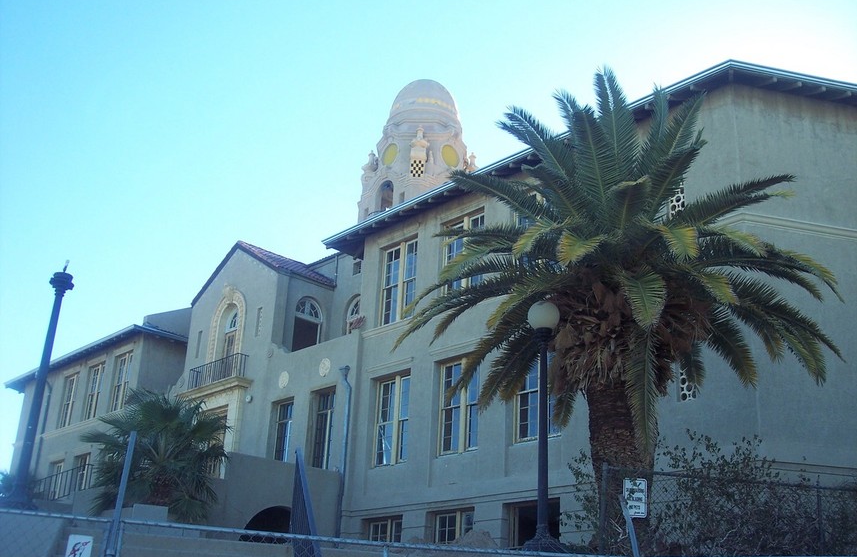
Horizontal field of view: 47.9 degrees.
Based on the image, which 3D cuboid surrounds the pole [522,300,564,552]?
[{"bbox_3d":[1.466,1.826,12.284,0.500,3.272,0.500,0,-21,7],"label":"pole"}]

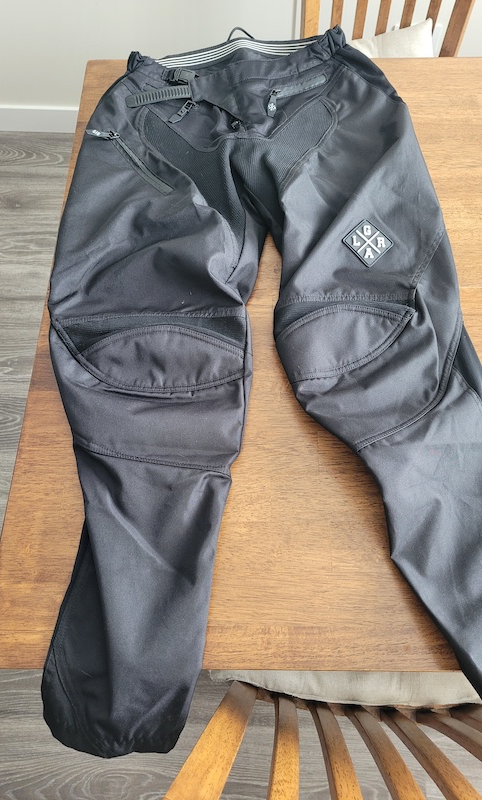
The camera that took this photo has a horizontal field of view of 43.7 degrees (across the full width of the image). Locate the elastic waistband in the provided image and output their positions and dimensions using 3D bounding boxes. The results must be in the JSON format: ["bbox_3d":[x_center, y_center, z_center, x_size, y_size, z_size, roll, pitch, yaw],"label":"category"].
[{"bbox_3d":[-0.004,-0.536,0.948,0.345,0.060,0.085,-8,64,-3],"label":"elastic waistband"}]

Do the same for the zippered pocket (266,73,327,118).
[{"bbox_3d":[0.084,-0.460,0.904,0.092,0.018,0.050,-22,71,-10],"label":"zippered pocket"}]

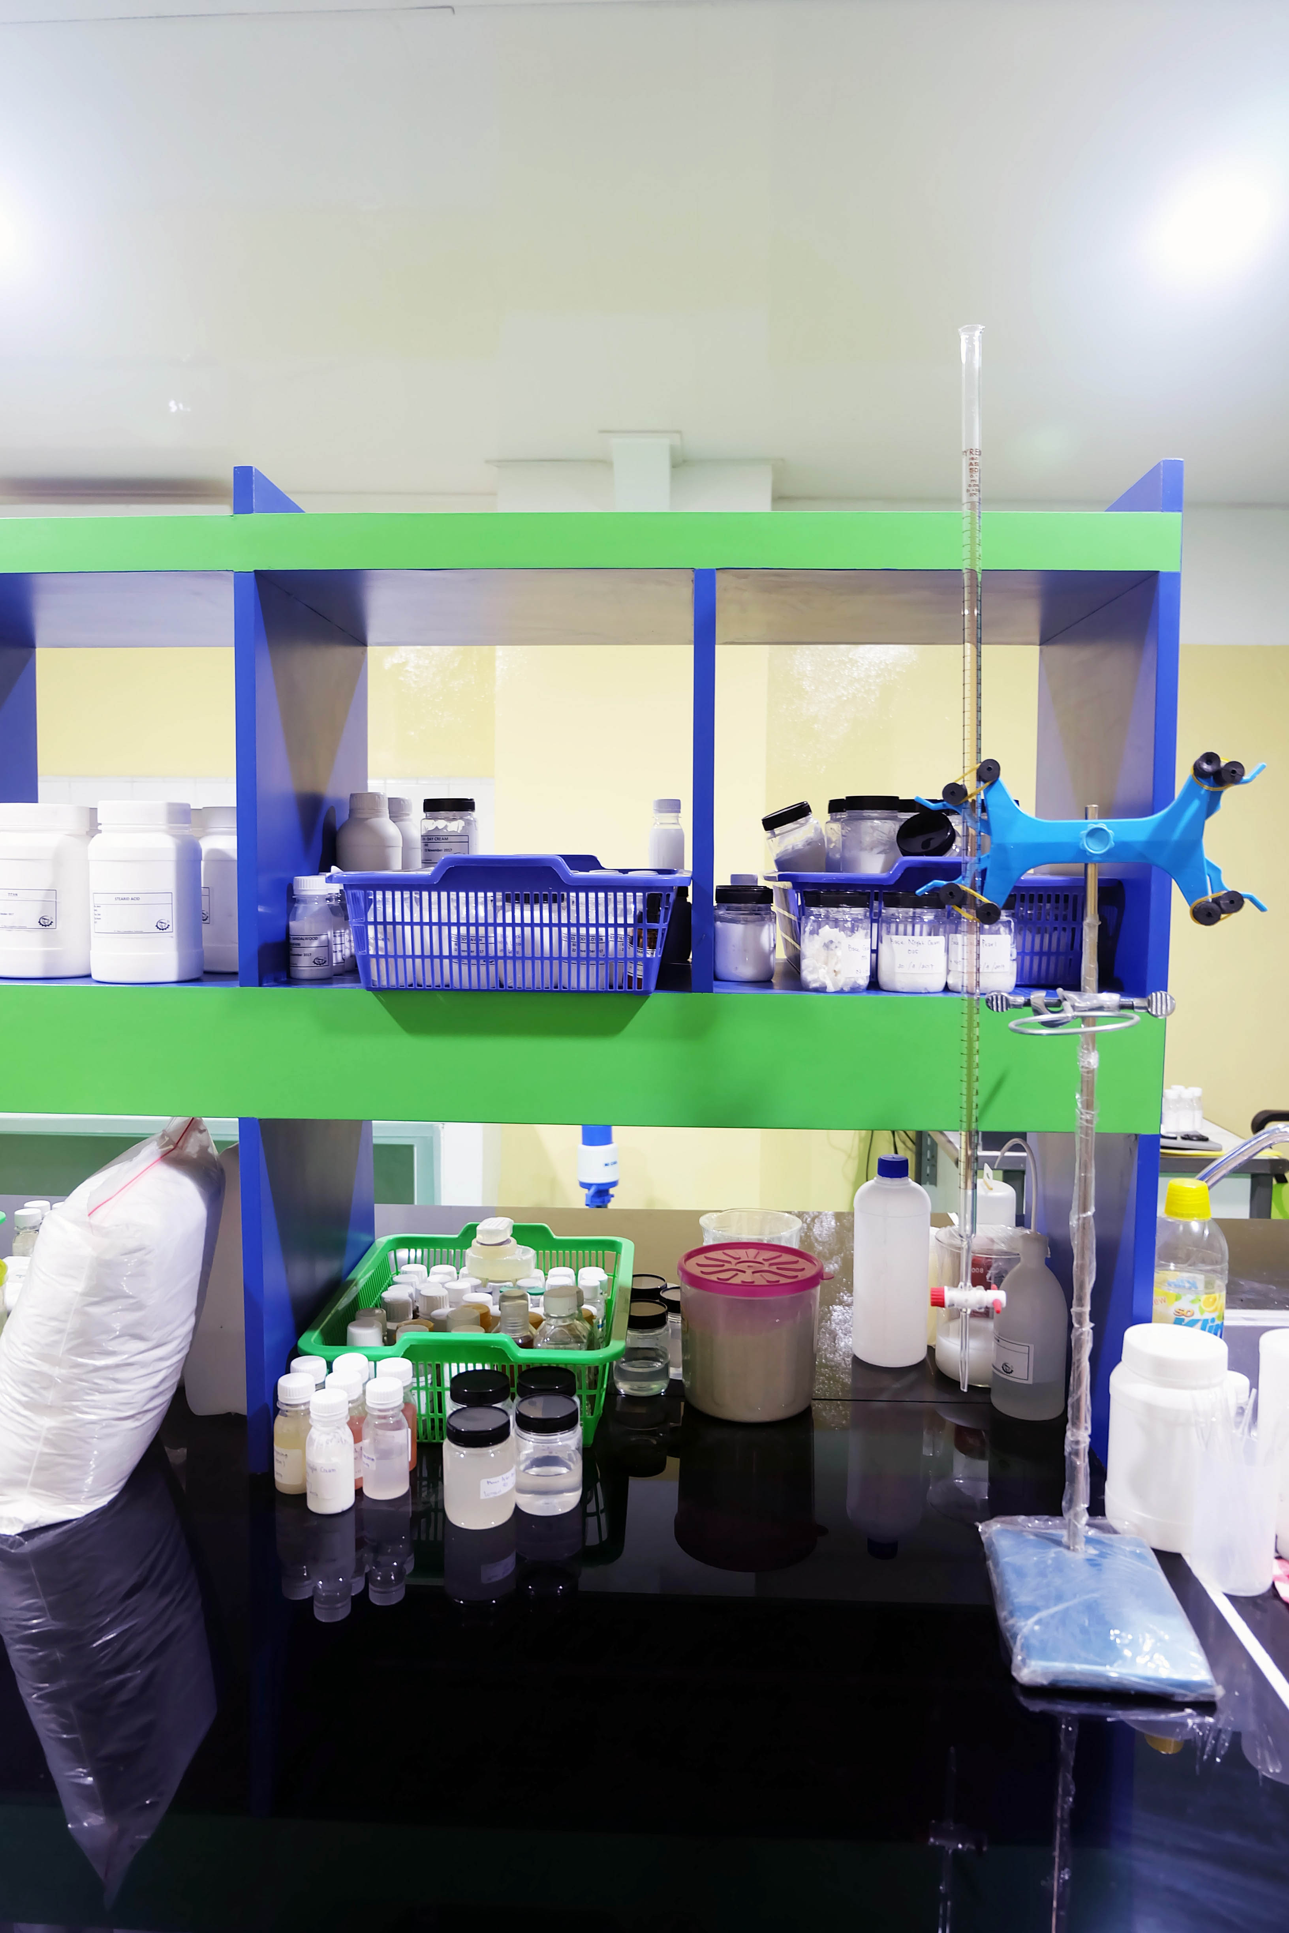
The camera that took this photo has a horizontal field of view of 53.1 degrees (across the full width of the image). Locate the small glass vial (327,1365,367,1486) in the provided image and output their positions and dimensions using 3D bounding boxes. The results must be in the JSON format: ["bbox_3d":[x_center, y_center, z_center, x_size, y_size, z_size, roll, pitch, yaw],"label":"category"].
[{"bbox_3d":[-0.267,0.413,1.150,0.041,0.095,0.041,1,5,3],"label":"small glass vial"}]

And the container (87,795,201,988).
[{"bbox_3d":[-0.457,-0.068,1.183,0.096,0.161,0.096,0,4,-10],"label":"container"}]

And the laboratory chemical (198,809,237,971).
[{"bbox_3d":[-0.413,-0.079,1.345,0.100,0.167,0.100,1,4,3],"label":"laboratory chemical"}]

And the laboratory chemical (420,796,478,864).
[{"bbox_3d":[-0.205,-0.132,1.355,0.059,0.085,0.059,0,4,0],"label":"laboratory chemical"}]

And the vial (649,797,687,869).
[{"bbox_3d":[0.026,-0.141,1.459,0.041,0.095,0.041,1,4,3],"label":"vial"}]

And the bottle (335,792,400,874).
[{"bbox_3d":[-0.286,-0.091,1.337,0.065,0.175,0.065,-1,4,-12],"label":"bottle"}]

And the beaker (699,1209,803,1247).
[{"bbox_3d":[0.121,0.364,1.481,0.117,0.140,0.115,2,5,17],"label":"beaker"}]

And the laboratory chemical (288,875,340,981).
[{"bbox_3d":[-0.322,-0.037,1.245,0.041,0.098,0.041,1,4,3],"label":"laboratory chemical"}]

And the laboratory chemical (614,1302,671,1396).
[{"bbox_3d":[-0.002,0.404,1.364,0.059,0.084,0.059,0,4,0],"label":"laboratory chemical"}]

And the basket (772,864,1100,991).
[{"bbox_3d":[0.290,-0.053,1.377,0.313,0.122,0.355,1,4,3],"label":"basket"}]

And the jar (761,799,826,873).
[{"bbox_3d":[0.167,-0.128,1.390,0.059,0.087,0.059,-21,7,5],"label":"jar"}]

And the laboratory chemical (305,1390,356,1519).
[{"bbox_3d":[-0.270,0.416,1.110,0.041,0.095,0.041,0,5,0],"label":"laboratory chemical"}]

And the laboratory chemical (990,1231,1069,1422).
[{"bbox_3d":[0.393,0.363,1.314,0.072,0.178,0.072,0,4,0],"label":"laboratory chemical"}]

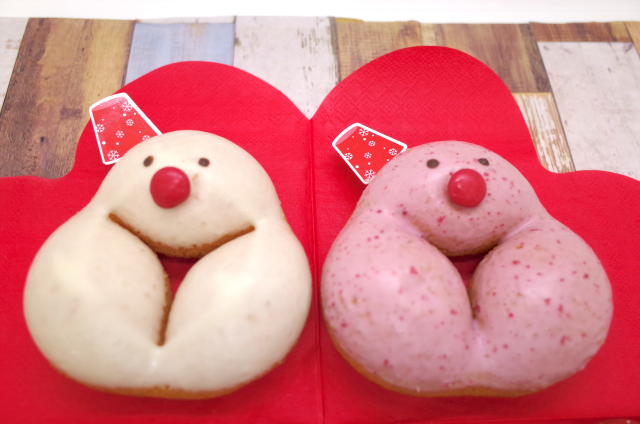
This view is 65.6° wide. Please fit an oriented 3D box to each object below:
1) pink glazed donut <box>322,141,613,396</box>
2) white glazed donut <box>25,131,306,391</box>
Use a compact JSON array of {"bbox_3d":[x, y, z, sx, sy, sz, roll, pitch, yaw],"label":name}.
[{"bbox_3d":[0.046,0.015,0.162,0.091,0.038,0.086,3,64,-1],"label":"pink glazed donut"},{"bbox_3d":[-0.046,0.013,0.160,0.088,0.038,0.088,-1,64,-3],"label":"white glazed donut"}]

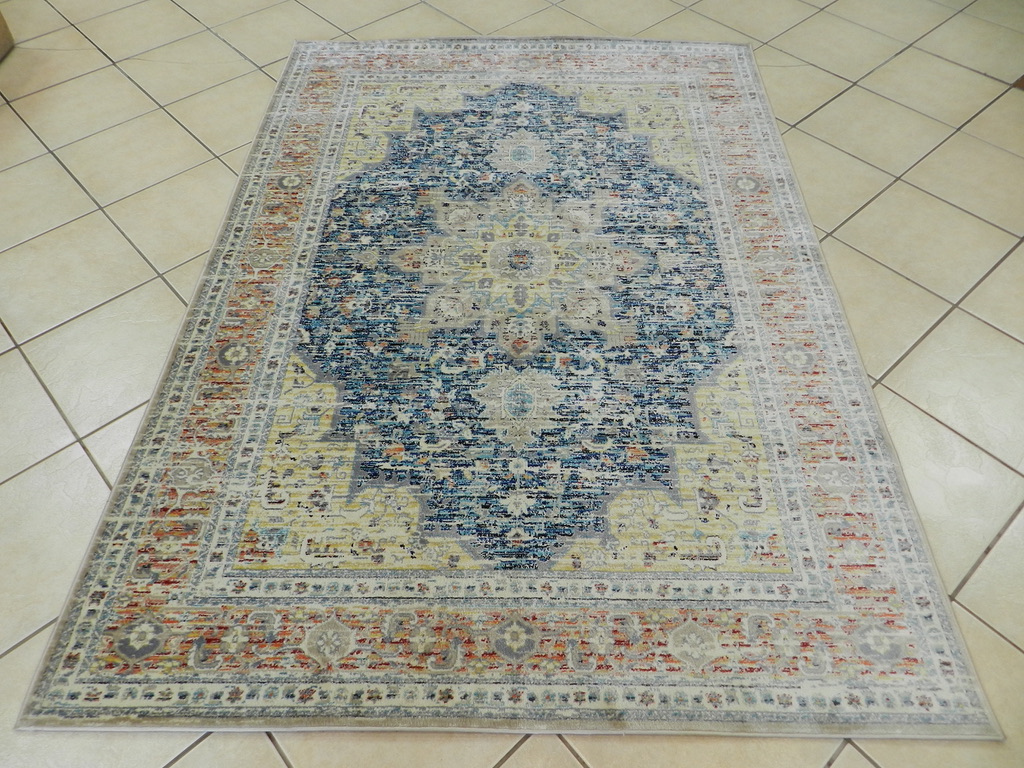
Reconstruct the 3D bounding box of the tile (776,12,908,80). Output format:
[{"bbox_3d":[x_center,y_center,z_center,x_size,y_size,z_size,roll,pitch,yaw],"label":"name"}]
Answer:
[{"bbox_3d":[1.125,-1.168,2.352,0.338,0.010,0.338,-37,62,-23],"label":"tile"}]

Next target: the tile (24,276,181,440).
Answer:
[{"bbox_3d":[-0.893,-0.074,1.572,0.338,0.010,0.338,-37,62,-23],"label":"tile"}]

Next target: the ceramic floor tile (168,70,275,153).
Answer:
[{"bbox_3d":[-0.848,-0.852,2.130,0.338,0.010,0.338,-37,62,-23],"label":"ceramic floor tile"}]

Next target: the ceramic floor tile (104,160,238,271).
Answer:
[{"bbox_3d":[-0.870,-0.464,1.851,0.338,0.010,0.338,-37,62,-23],"label":"ceramic floor tile"}]

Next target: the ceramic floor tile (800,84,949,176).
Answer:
[{"bbox_3d":[1.103,-0.772,2.067,0.338,0.010,0.338,-37,62,-23],"label":"ceramic floor tile"}]

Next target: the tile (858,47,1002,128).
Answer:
[{"bbox_3d":[1.363,-0.963,2.204,0.338,0.010,0.338,-37,62,-23],"label":"tile"}]

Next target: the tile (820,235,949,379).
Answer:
[{"bbox_3d":[0.825,-0.196,1.655,0.338,0.010,0.338,-37,62,-23],"label":"tile"}]

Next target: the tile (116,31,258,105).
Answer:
[{"bbox_3d":[-1.085,-1.059,2.279,0.338,0.010,0.338,-37,62,-23],"label":"tile"}]

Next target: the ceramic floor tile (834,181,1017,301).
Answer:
[{"bbox_3d":[1.084,-0.381,1.787,0.338,0.010,0.338,-37,62,-23],"label":"ceramic floor tile"}]

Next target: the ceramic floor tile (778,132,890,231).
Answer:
[{"bbox_3d":[0.847,-0.584,1.933,0.338,0.010,0.338,-37,62,-23],"label":"ceramic floor tile"}]

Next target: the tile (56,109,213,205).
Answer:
[{"bbox_3d":[-1.108,-0.669,2.000,0.338,0.010,0.338,-37,62,-23],"label":"tile"}]

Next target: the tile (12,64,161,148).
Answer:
[{"bbox_3d":[-1.345,-0.875,2.148,0.338,0.010,0.338,-37,62,-23],"label":"tile"}]

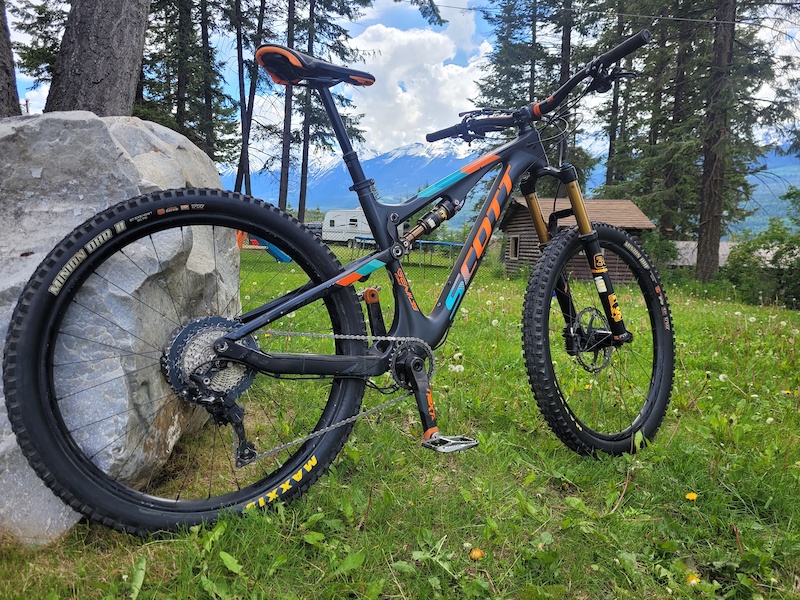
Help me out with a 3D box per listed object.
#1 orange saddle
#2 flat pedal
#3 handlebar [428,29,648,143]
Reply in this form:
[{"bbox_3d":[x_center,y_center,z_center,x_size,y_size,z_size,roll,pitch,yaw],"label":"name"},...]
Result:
[{"bbox_3d":[-0.190,-0.528,1.387,0.285,0.068,0.140,-1,-1,-28],"label":"orange saddle"},{"bbox_3d":[0.113,0.320,1.347,0.108,0.025,0.100,-1,-1,-28],"label":"flat pedal"},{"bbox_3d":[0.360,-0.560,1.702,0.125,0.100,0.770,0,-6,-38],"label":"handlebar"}]

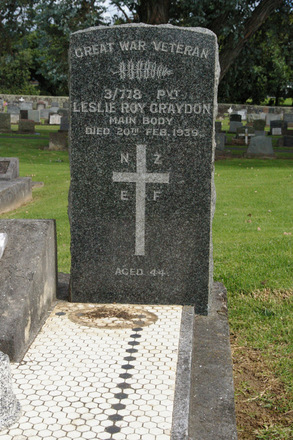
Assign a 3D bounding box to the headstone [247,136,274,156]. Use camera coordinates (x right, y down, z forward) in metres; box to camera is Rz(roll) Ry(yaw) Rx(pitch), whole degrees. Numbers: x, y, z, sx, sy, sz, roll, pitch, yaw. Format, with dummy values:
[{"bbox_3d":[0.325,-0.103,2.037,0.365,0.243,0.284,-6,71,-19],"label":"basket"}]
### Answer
[{"bbox_3d":[2.488,-1.593,16.000,0.590,0.430,0.200,2,9,5],"label":"headstone"}]

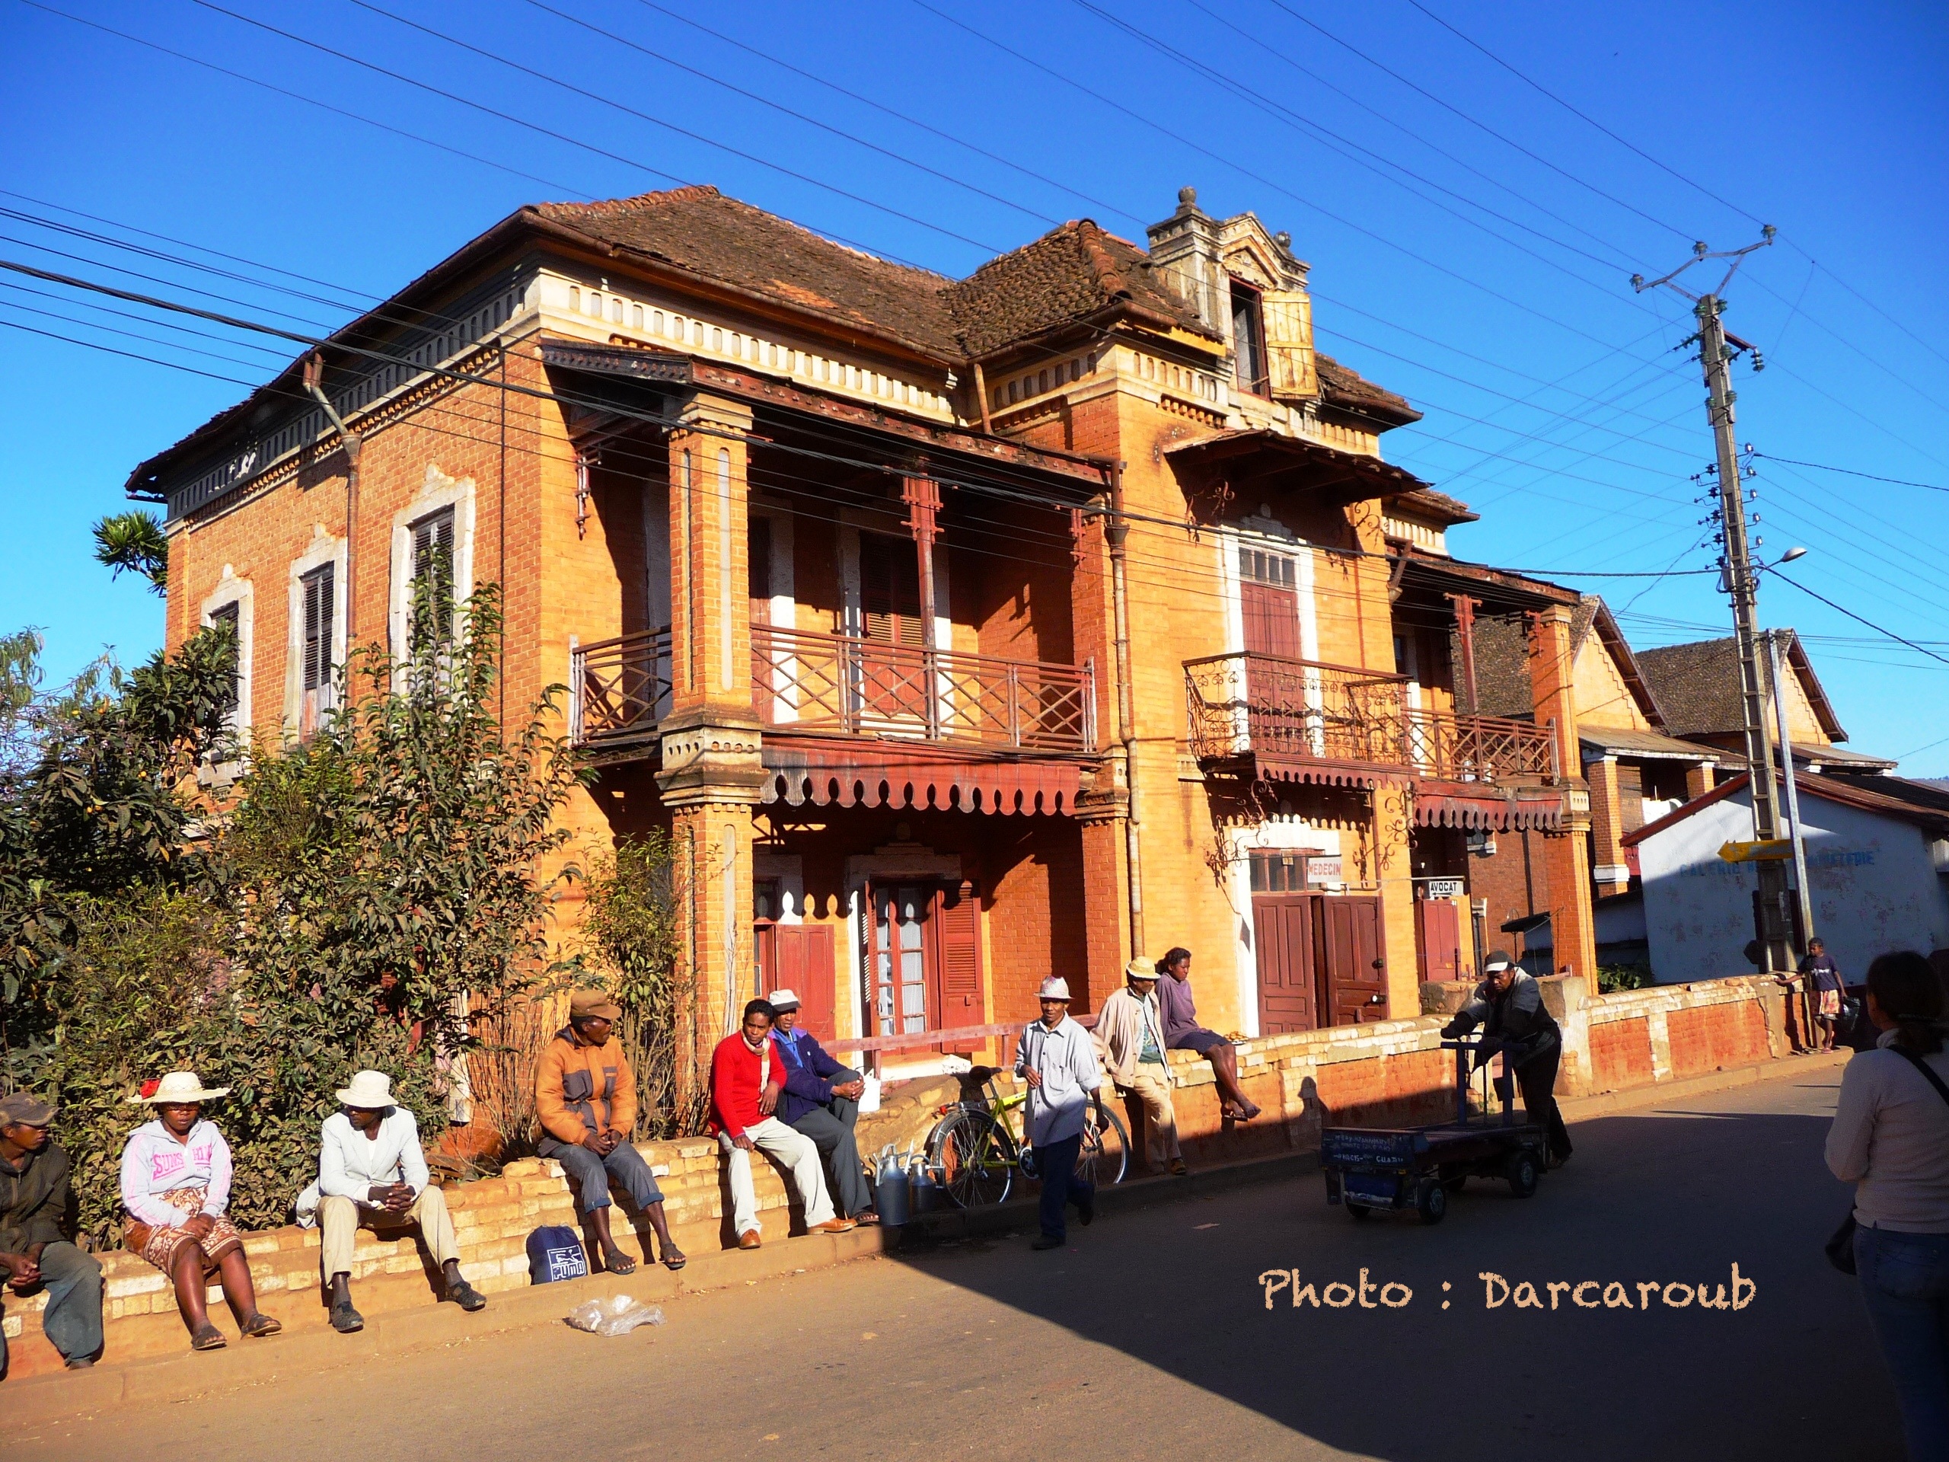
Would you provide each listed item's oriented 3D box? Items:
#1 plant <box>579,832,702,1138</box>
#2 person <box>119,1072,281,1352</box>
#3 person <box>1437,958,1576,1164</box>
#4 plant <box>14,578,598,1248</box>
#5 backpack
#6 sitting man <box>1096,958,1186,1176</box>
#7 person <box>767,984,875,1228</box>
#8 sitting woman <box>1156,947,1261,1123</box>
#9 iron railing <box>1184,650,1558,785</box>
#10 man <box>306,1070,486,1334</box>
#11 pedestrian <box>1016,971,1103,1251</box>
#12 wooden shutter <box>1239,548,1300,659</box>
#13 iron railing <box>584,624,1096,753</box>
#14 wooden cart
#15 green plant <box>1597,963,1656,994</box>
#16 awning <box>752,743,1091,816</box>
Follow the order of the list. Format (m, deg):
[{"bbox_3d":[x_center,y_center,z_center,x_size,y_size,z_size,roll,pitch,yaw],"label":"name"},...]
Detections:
[{"bbox_3d":[-2.377,1.860,11.237,0.850,2.250,0.850,-2,-7,0],"label":"plant"},{"bbox_3d":[-3.888,2.363,7.915,0.550,1.290,0.780,4,-9,-38],"label":"person"},{"bbox_3d":[4.131,2.530,12.100,0.850,1.620,0.600,4,-9,-42],"label":"person"},{"bbox_3d":[-3.934,0.960,9.428,3.300,3.500,2.200,4,-8,-44],"label":"plant"},{"bbox_3d":[-2.161,2.695,8.153,0.293,0.303,0.182,4,-9,-42],"label":"backpack"},{"bbox_3d":[1.175,2.367,11.094,0.525,1.515,0.485,3,-8,-38],"label":"sitting man"},{"bbox_3d":[-0.967,2.432,10.307,0.800,1.460,0.560,-7,-8,41],"label":"person"},{"bbox_3d":[1.801,2.353,12.150,0.780,1.320,0.460,-8,-9,42],"label":"sitting woman"},{"bbox_3d":[6.266,-0.036,21.617,9.761,1.169,0.950,5,-9,-45],"label":"iron railing"},{"bbox_3d":[-2.807,2.219,7.629,0.606,1.192,0.808,3,-8,-36],"label":"man"},{"bbox_3d":[0.549,2.490,10.250,0.500,1.700,0.450,-5,-7,25],"label":"pedestrian"},{"bbox_3d":[4.035,-1.069,21.298,1.274,2.744,0.118,4,-8,-44],"label":"wooden shutter"},{"bbox_3d":[-1.439,-0.221,17.648,5.488,1.176,2.646,4,-8,-44],"label":"iron railing"},{"bbox_3d":[3.138,2.668,10.595,1.664,1.030,0.753,4,-8,-44],"label":"wooden cart"},{"bbox_3d":[9.680,3.847,23.500,1.150,0.900,1.000,4,-9,-39],"label":"green plant"},{"bbox_3d":[-0.432,0.533,16.783,4.949,0.598,0.137,4,-8,-44],"label":"awning"}]

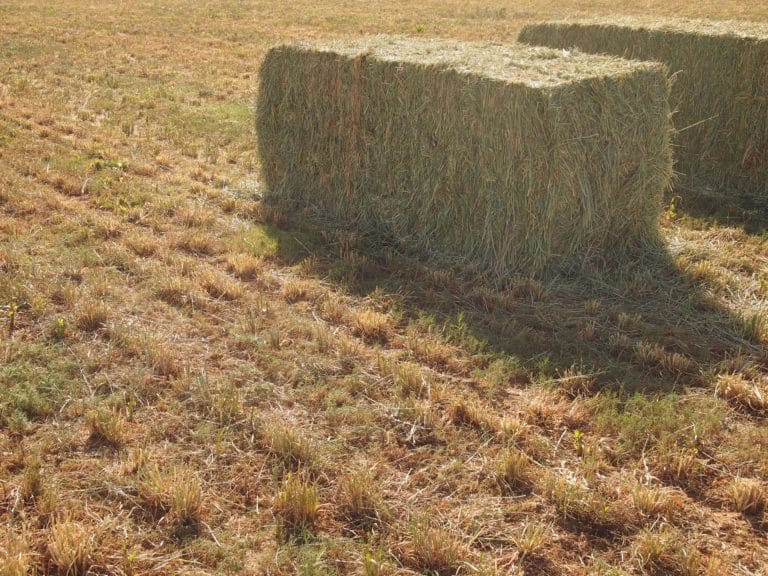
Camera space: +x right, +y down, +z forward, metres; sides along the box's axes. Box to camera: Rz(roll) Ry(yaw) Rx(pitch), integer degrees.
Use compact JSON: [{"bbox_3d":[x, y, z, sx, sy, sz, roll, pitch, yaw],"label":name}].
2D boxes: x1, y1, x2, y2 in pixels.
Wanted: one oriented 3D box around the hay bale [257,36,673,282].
[{"bbox_3d":[0.374,-0.820,6.143,0.933,0.890,2.099,-17,25,-40],"label":"hay bale"}]

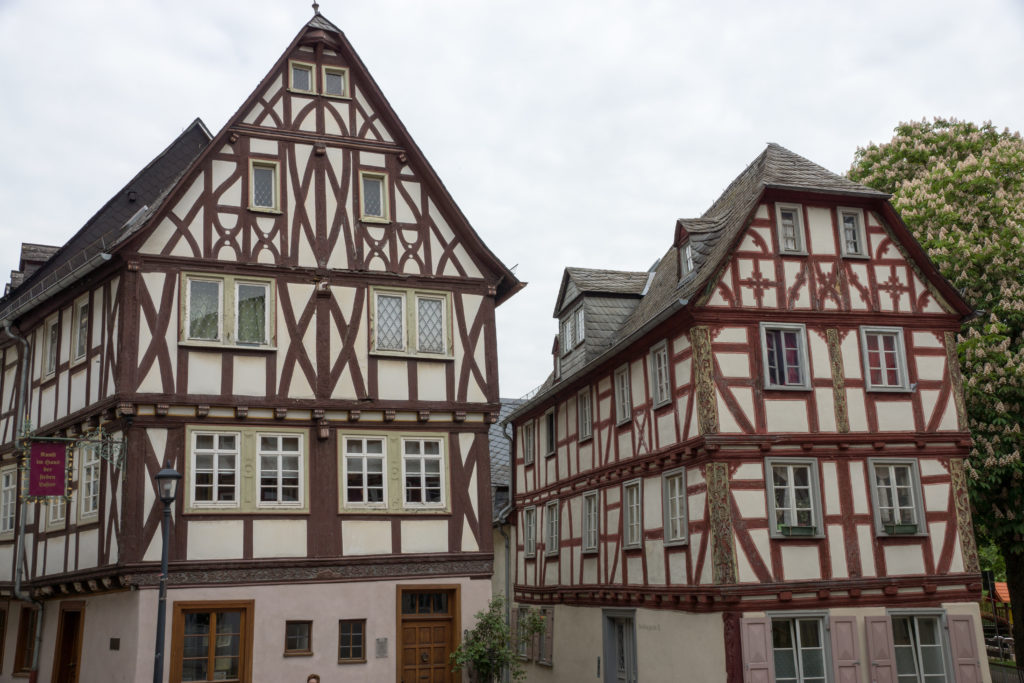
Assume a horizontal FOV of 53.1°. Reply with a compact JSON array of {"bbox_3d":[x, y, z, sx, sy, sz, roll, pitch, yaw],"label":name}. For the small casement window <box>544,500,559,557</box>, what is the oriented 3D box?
[{"bbox_3d":[1.177,5.468,29.946,0.160,1.580,1.150,2,-14,-16],"label":"small casement window"}]

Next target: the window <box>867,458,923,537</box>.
[{"bbox_3d":[7.161,2.910,19.073,1.030,1.430,0.130,1,-14,-15],"label":"window"}]

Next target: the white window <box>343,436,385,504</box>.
[{"bbox_3d":[-2.945,2.627,20.629,0.870,1.400,0.140,3,-14,-22],"label":"white window"}]

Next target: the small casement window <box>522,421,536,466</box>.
[{"bbox_3d":[0.554,2.912,29.314,0.120,1.270,0.900,1,-14,-15],"label":"small casement window"}]

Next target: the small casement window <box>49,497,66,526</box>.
[{"bbox_3d":[-9.395,3.096,21.205,0.150,1.450,0.880,11,-18,-43],"label":"small casement window"}]

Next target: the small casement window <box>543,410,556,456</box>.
[{"bbox_3d":[1.168,2.698,30.283,0.160,1.380,0.950,2,-14,-16],"label":"small casement window"}]

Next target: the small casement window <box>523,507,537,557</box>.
[{"bbox_3d":[0.582,5.508,29.545,0.120,1.430,1.020,1,-14,-15],"label":"small casement window"}]

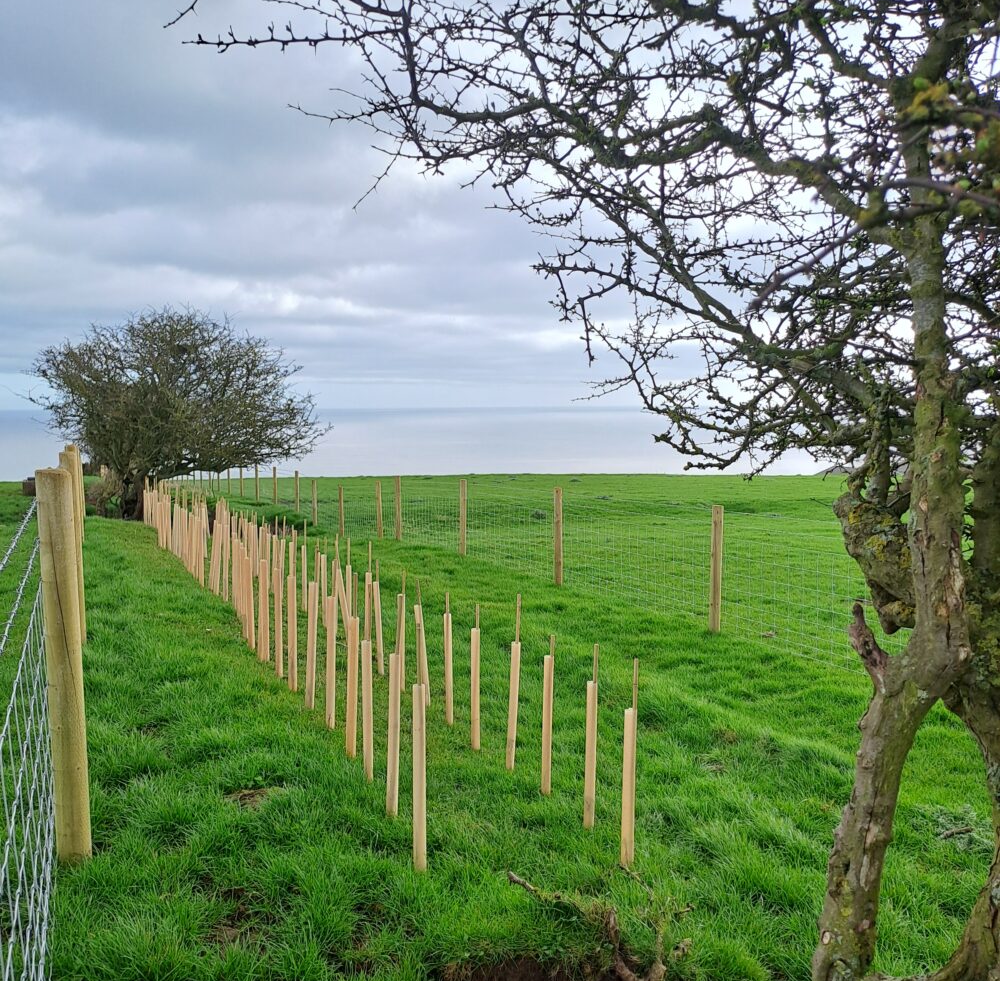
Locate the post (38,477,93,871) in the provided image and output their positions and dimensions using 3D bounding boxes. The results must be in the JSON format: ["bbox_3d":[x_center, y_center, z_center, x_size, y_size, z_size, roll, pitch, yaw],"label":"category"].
[{"bbox_3d":[-1.321,0.536,2.920,0.104,1.200,0.104,-1,5,0],"label":"post"}]

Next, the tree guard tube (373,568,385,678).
[{"bbox_3d":[-0.767,0.841,6.124,0.046,0.677,0.046,-2,5,0],"label":"tree guard tube"}]

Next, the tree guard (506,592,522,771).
[{"bbox_3d":[0.069,0.896,4.493,0.046,0.831,0.046,3,5,0],"label":"tree guard"}]

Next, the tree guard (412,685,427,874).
[{"bbox_3d":[-0.254,0.903,3.032,0.042,0.600,0.042,0,5,0],"label":"tree guard"}]

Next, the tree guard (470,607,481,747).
[{"bbox_3d":[-0.113,0.908,4.680,0.046,0.723,0.046,1,5,0],"label":"tree guard"}]

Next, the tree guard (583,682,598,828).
[{"bbox_3d":[0.364,1.060,3.858,0.042,0.600,0.042,0,5,0],"label":"tree guard"}]

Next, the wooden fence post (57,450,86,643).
[{"bbox_3d":[-2.681,0.363,6.056,0.104,1.200,0.104,-1,6,0],"label":"wooden fence post"}]

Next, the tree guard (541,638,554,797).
[{"bbox_3d":[0.209,0.953,4.068,0.046,0.681,0.046,2,5,0],"label":"tree guard"}]

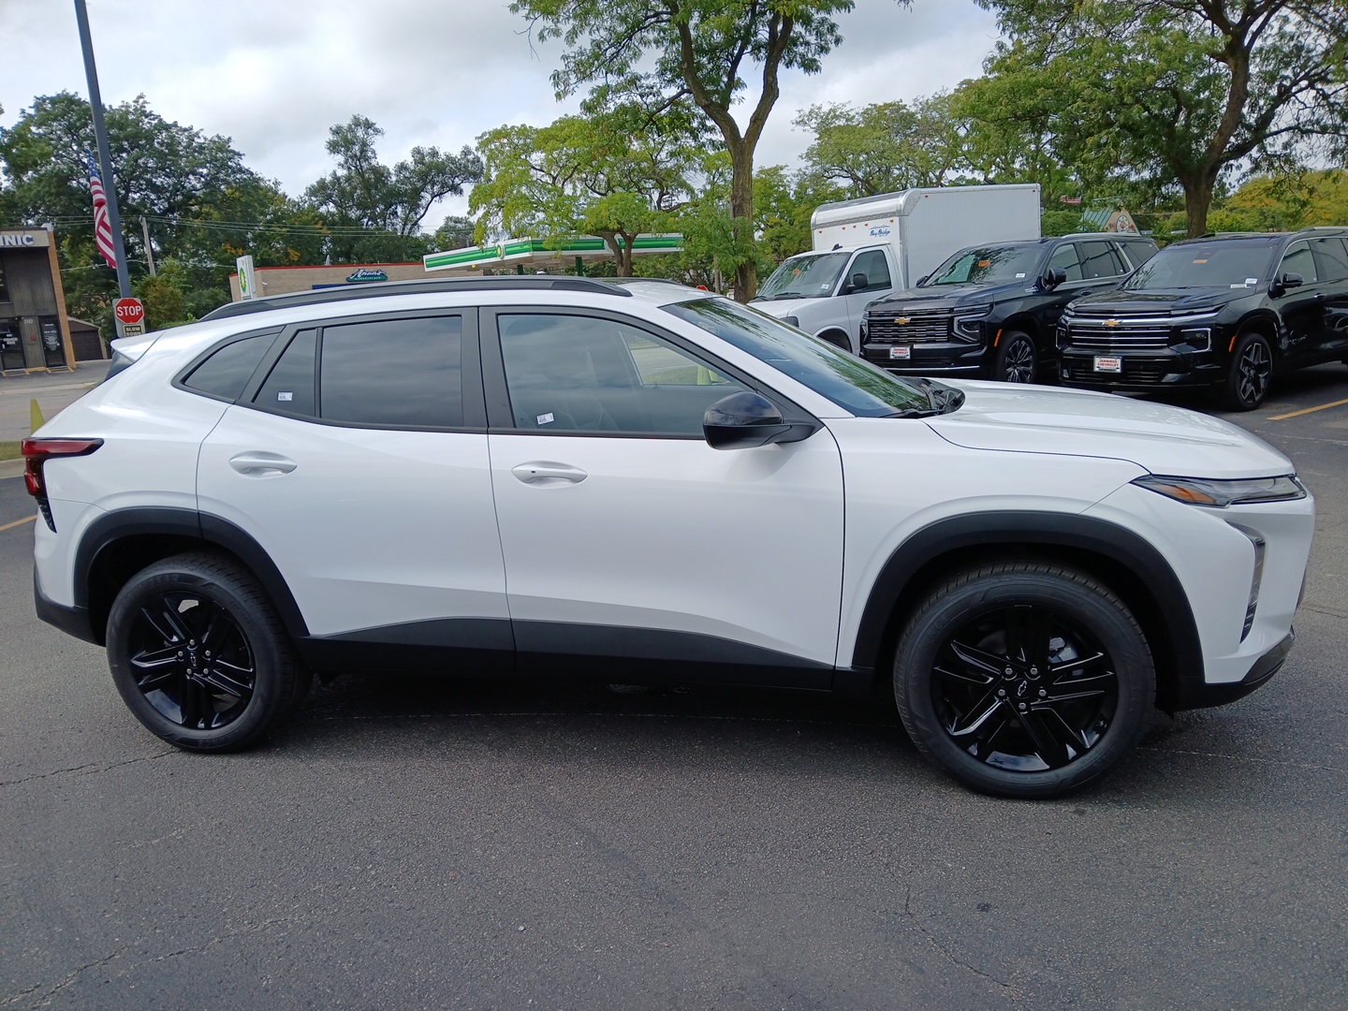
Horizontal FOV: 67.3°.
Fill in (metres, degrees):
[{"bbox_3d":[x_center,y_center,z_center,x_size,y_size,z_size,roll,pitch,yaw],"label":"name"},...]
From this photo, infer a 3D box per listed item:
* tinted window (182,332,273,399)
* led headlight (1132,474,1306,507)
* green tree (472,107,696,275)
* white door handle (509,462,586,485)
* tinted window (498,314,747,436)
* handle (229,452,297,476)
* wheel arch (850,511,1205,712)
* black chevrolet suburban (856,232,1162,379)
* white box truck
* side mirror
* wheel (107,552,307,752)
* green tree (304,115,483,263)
[{"bbox_3d":[-1.507,-0.463,3.416,0.334,0.238,0.050,-2,-17,19],"label":"tinted window"},{"bbox_3d":[1.523,-0.048,2.813,0.520,0.135,0.330,0,12,13],"label":"led headlight"},{"bbox_3d":[-3.101,-10.027,37.288,8.351,8.785,7.934,-4,11,-4],"label":"green tree"},{"bbox_3d":[-0.373,-0.094,3.034,0.240,0.070,0.055,0,12,13],"label":"white door handle"},{"bbox_3d":[-0.149,-0.404,3.081,0.861,0.419,0.070,0,-13,13],"label":"tinted window"},{"bbox_3d":[-1.321,-0.131,3.254,0.241,0.079,0.055,0,11,13],"label":"handle"},{"bbox_3d":[0.972,0.286,2.825,0.960,0.575,0.120,0,12,13],"label":"wheel arch"},{"bbox_3d":[4.922,-2.695,14.114,5.350,1.920,2.090,-12,14,-37],"label":"black chevrolet suburban"},{"bbox_3d":[3.855,-4.163,18.759,6.300,3.070,2.420,-10,14,-32],"label":"white box truck"},{"bbox_3d":[0.227,-0.243,2.824,0.270,0.168,0.240,0,11,13],"label":"side mirror"},{"bbox_3d":[-1.629,0.503,3.552,0.700,0.700,0.230,0,12,13],"label":"wheel"},{"bbox_3d":[-22.121,-22.777,82.912,15.000,17.000,15.000,-3,11,0],"label":"green tree"}]

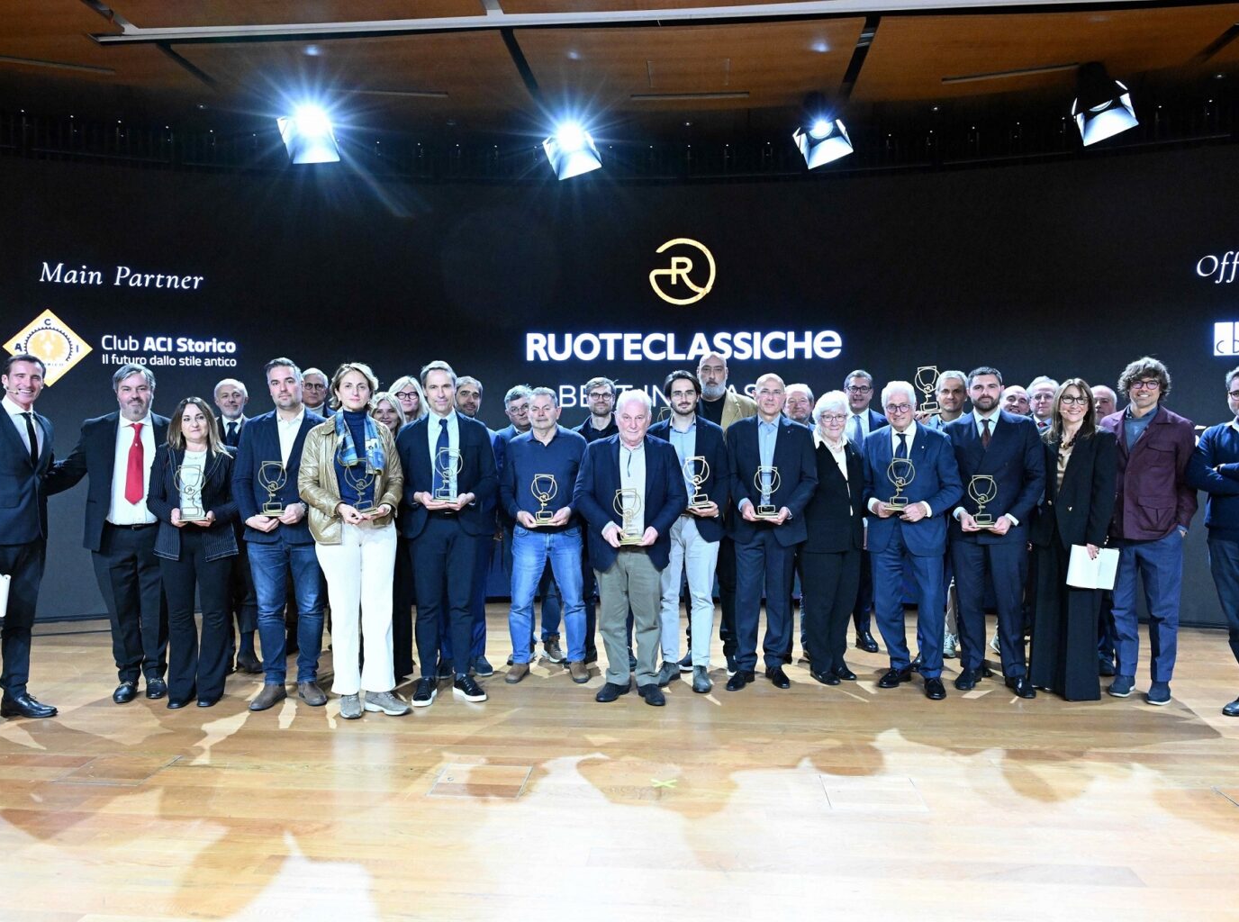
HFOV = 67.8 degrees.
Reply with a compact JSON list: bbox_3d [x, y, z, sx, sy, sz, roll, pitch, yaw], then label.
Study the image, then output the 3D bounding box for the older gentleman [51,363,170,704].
[{"bbox_3d":[-2.801,0.374,4.996,0.695,1.794,0.450,-1,4,-20],"label":"older gentleman"}]

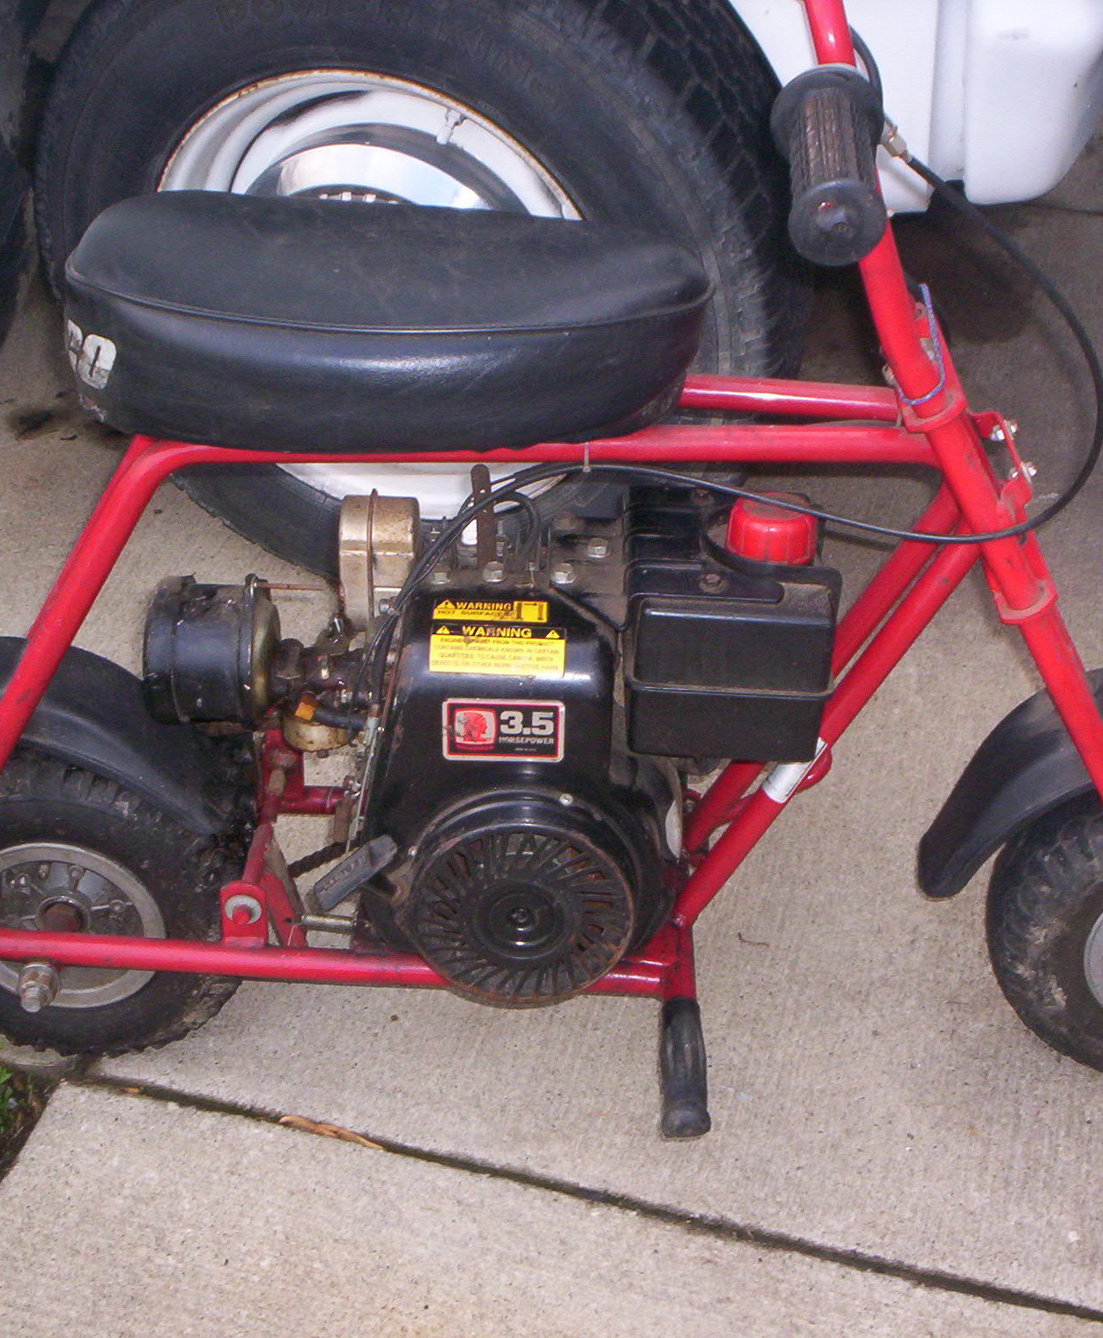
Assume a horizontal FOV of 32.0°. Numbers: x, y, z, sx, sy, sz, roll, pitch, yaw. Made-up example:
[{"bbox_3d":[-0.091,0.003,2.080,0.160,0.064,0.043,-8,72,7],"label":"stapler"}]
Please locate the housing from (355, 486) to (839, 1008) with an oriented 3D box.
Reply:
[{"bbox_3d":[0.026,0.042,1.280,0.305,0.325,0.193,1,32,0],"label":"housing"}]

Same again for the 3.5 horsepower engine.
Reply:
[{"bbox_3d":[-0.054,0.034,1.291,0.462,0.325,0.218,1,32,0],"label":"3.5 horsepower engine"}]

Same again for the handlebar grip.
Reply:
[{"bbox_3d":[0.122,-0.216,0.828,0.052,0.052,0.132,3,33,3],"label":"handlebar grip"}]

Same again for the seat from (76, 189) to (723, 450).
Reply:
[{"bbox_3d":[-0.098,-0.215,1.160,0.394,0.122,0.173,1,32,0],"label":"seat"}]

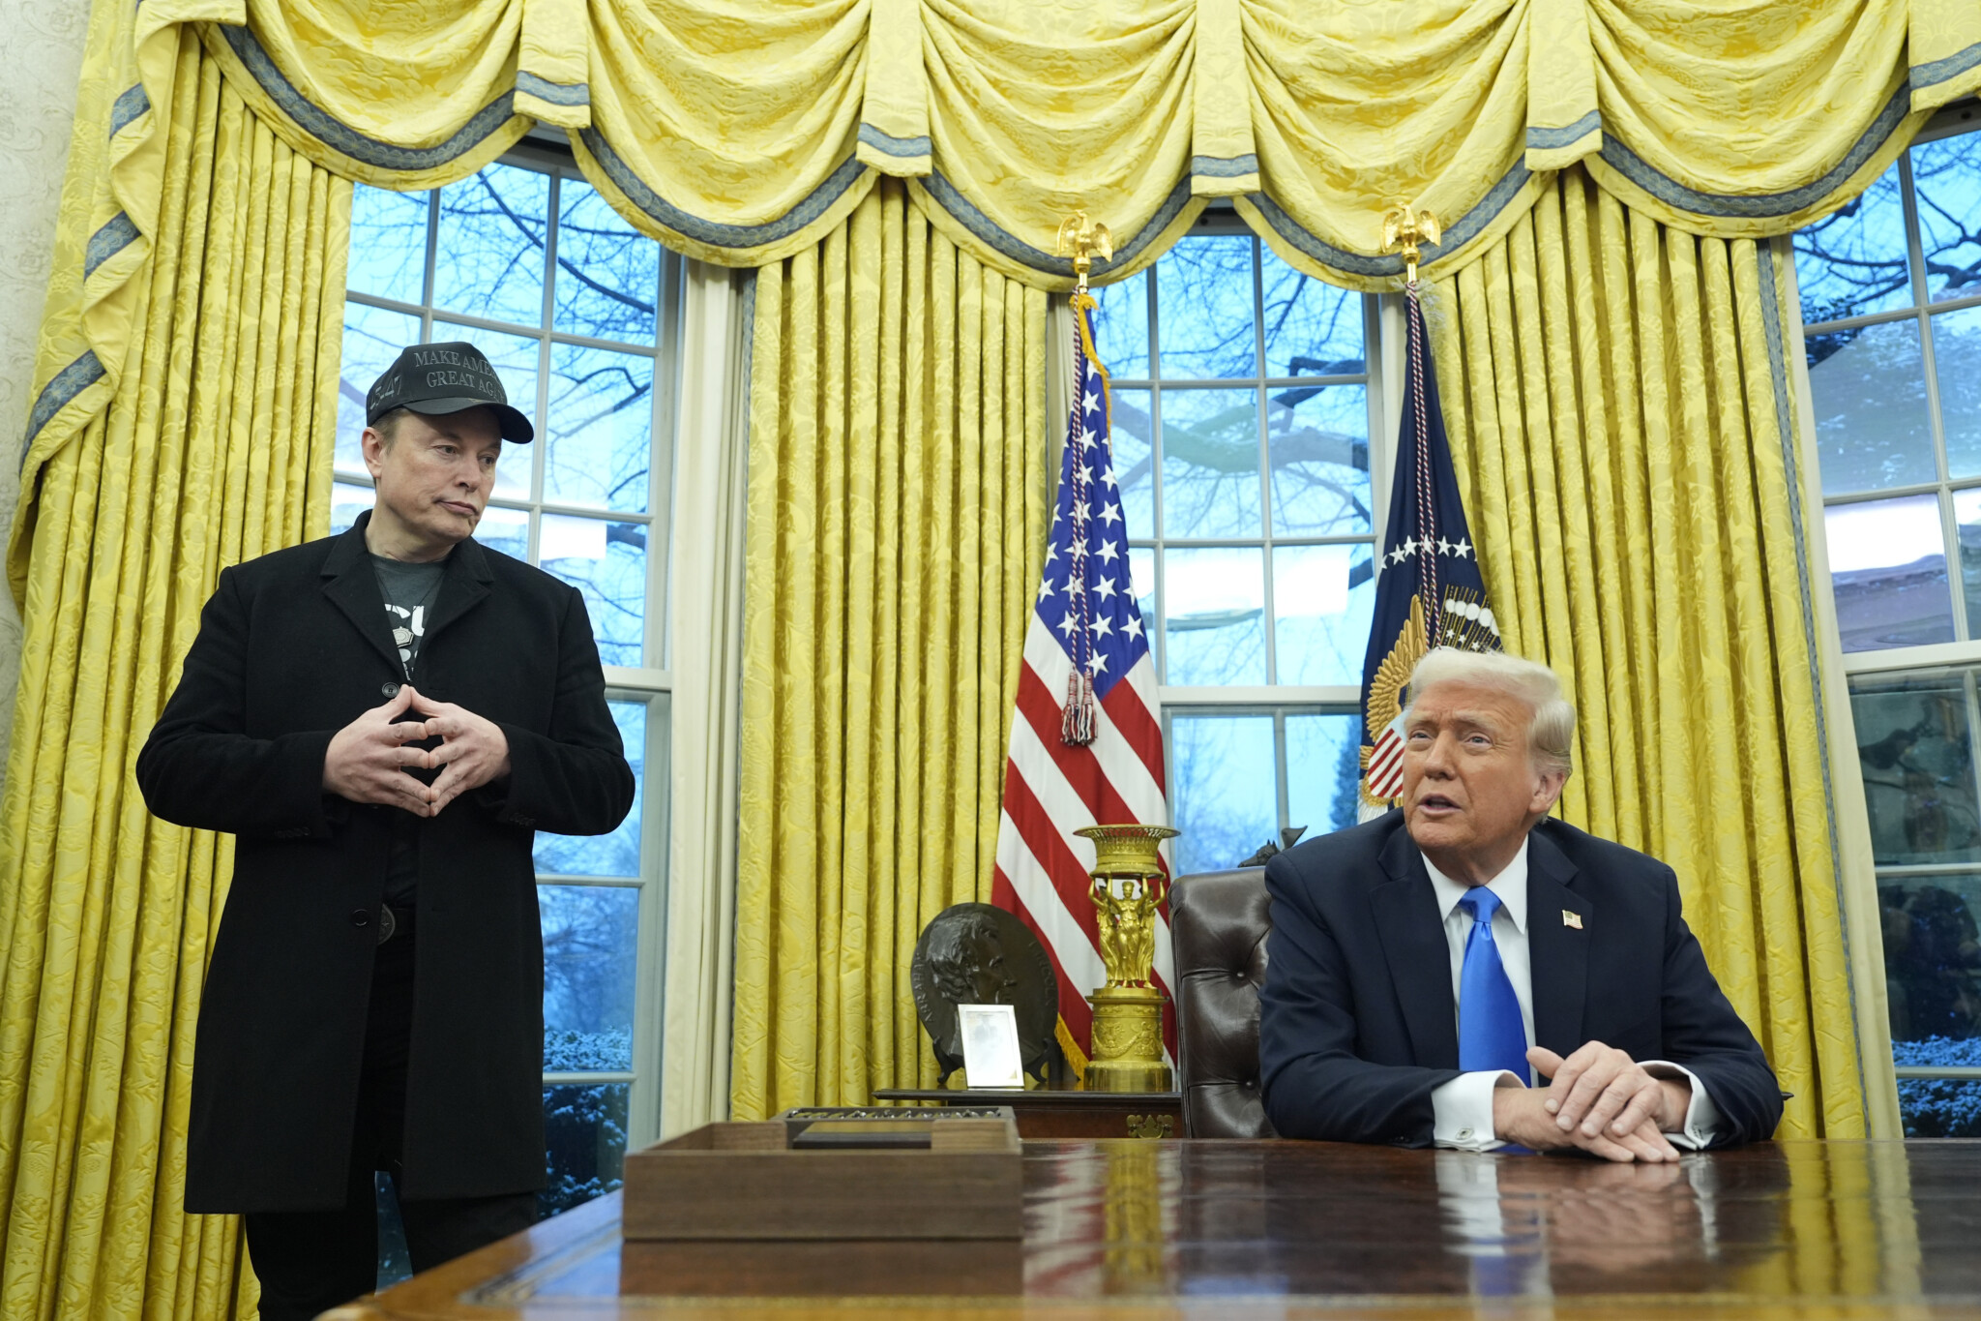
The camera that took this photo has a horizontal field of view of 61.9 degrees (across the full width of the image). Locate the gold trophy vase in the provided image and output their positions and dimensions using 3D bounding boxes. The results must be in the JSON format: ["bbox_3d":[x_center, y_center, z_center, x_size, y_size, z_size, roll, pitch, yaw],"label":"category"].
[{"bbox_3d":[0.270,0.581,3.251,0.208,0.515,0.208,0,-12,0],"label":"gold trophy vase"}]

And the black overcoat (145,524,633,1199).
[{"bbox_3d":[-0.755,0.241,2.097,0.630,0.890,0.390,5,-14,-23],"label":"black overcoat"}]

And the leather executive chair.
[{"bbox_3d":[0.630,0.852,2.198,0.700,1.200,0.740,-1,-12,3],"label":"leather executive chair"}]

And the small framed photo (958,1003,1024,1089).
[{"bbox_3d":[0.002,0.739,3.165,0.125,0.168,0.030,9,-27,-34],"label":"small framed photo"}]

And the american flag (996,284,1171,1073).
[{"bbox_3d":[0.220,0.075,3.925,0.430,2.000,0.280,0,-12,0],"label":"american flag"}]

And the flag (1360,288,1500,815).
[{"bbox_3d":[1.030,0.064,3.877,0.420,2.000,0.280,0,-12,0],"label":"flag"}]

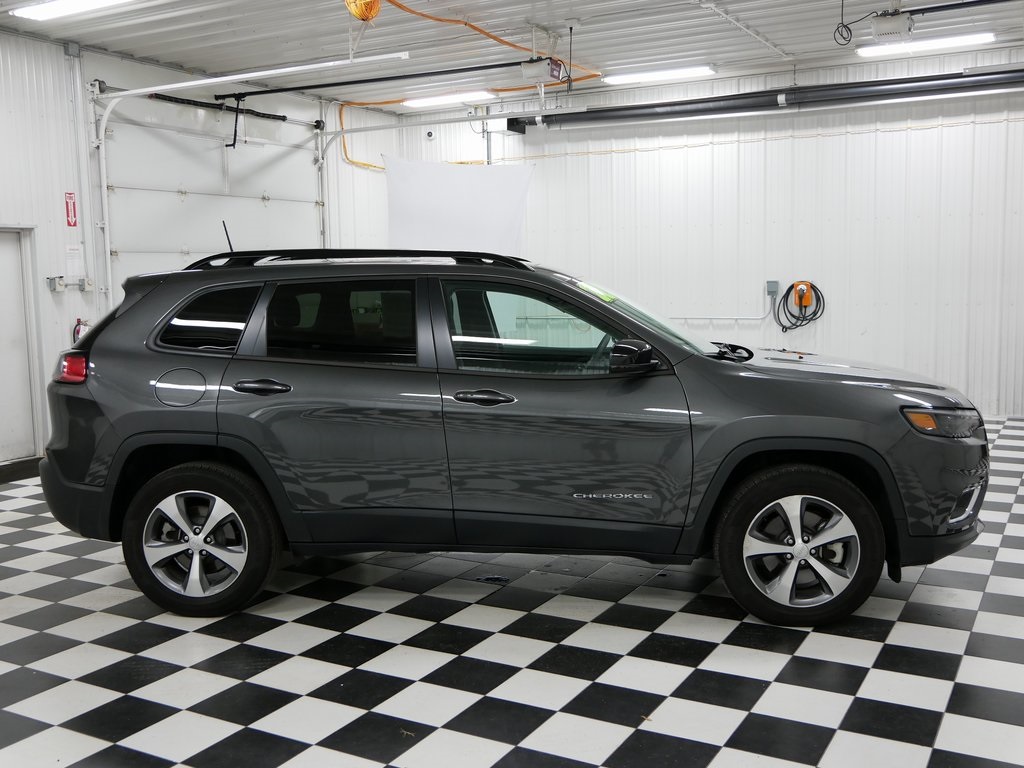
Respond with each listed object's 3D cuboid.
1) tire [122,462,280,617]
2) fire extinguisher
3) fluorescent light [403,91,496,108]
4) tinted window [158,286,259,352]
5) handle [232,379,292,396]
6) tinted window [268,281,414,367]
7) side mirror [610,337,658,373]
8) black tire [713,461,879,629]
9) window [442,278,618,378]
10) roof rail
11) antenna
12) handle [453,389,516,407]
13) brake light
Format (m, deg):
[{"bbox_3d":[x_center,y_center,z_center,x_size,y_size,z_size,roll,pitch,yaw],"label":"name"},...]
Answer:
[{"bbox_3d":[-1.439,0.716,4.709,0.720,0.715,0.230,0,6,7],"label":"tire"},{"bbox_3d":[-4.088,-0.387,9.615,0.150,0.480,0.180,2,7,29],"label":"fire extinguisher"},{"bbox_3d":[-0.778,-3.540,12.495,1.240,0.080,0.180,2,7,29],"label":"fluorescent light"},{"bbox_3d":[-1.397,-0.294,4.645,0.440,0.325,0.045,0,-17,11],"label":"tinted window"},{"bbox_3d":[-1.114,0.016,4.508,0.268,0.072,0.055,0,6,7],"label":"handle"},{"bbox_3d":[-0.764,-0.276,4.568,0.690,0.405,0.040,0,-16,7],"label":"tinted window"},{"bbox_3d":[0.517,-0.116,4.258,0.200,0.145,0.240,0,6,7],"label":"side mirror"},{"bbox_3d":[1.254,0.694,4.431,0.720,0.710,0.225,0,6,6],"label":"black tire"},{"bbox_3d":[0.081,-0.253,4.490,0.800,0.430,0.050,0,-13,6],"label":"window"},{"bbox_3d":[-0.726,-0.576,4.676,1.650,0.105,0.060,1,6,6],"label":"roof rail"},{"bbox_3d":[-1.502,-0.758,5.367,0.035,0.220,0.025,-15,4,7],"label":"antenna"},{"bbox_3d":[-0.119,0.059,4.396,0.275,0.075,0.055,0,6,6],"label":"handle"},{"bbox_3d":[-2.054,-0.083,4.730,0.250,0.145,0.230,0,6,6],"label":"brake light"}]

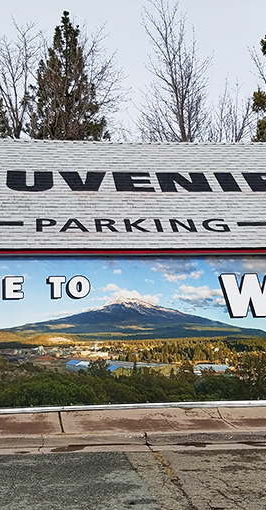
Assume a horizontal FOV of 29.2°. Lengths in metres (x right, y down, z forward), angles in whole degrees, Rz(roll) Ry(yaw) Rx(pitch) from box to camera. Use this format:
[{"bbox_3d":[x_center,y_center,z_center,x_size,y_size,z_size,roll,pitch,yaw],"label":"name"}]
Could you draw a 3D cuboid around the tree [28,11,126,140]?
[{"bbox_3d":[-2.739,-4.097,21.700,4.500,12.800,4.500,-1,-3,0],"label":"tree"}]

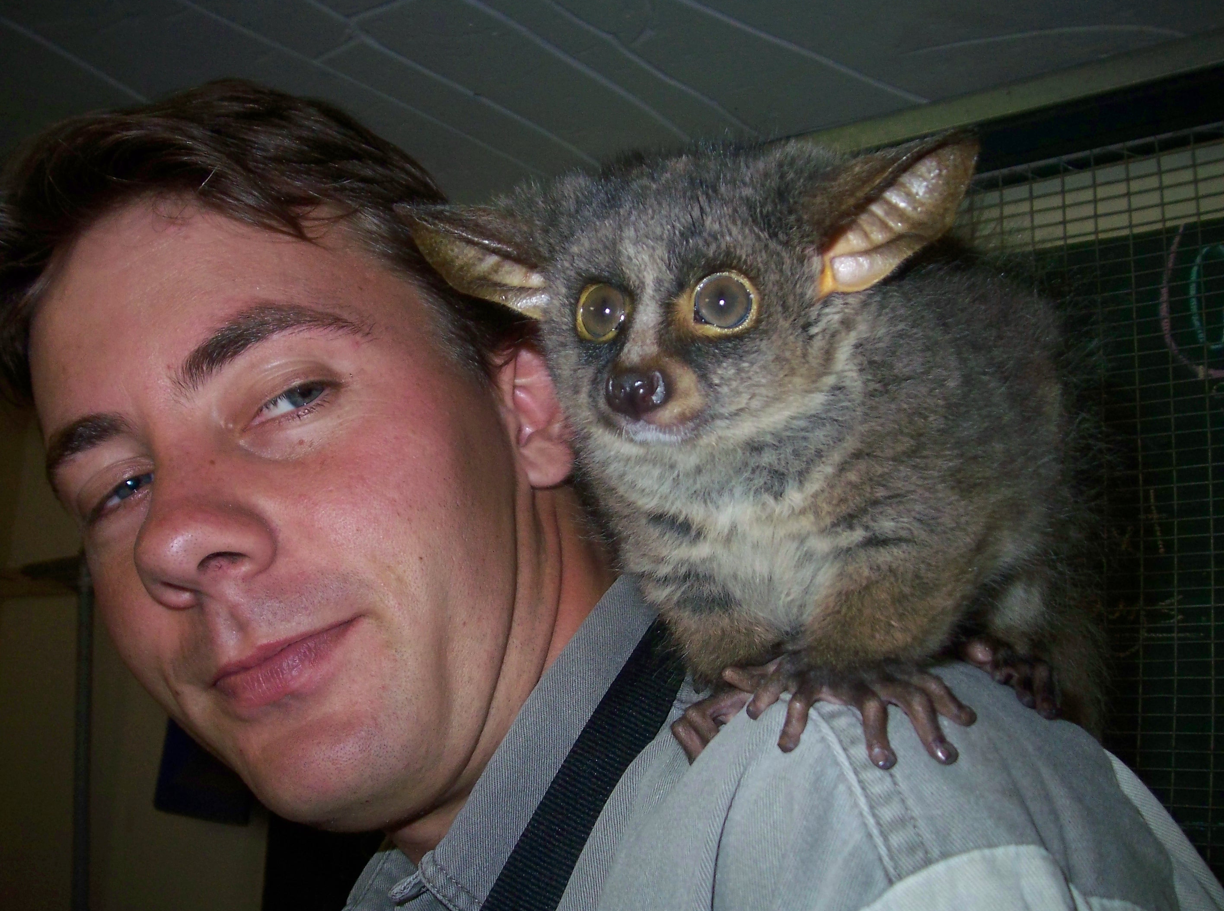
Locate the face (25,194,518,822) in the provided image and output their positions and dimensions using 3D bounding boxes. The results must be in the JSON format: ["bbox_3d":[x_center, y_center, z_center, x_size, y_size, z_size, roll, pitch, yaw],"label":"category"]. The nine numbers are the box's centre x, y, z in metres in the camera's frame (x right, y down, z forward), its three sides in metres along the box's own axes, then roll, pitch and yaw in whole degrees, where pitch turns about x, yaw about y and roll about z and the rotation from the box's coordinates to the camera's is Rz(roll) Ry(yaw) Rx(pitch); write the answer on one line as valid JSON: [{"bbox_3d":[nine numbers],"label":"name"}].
[{"bbox_3d":[-0.111,0.018,0.442,0.150,0.195,0.125,-27,-11,15],"label":"face"}]

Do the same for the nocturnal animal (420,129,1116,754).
[{"bbox_3d":[0.064,0.005,0.474,0.170,0.200,0.240,-3,-7,30],"label":"nocturnal animal"}]

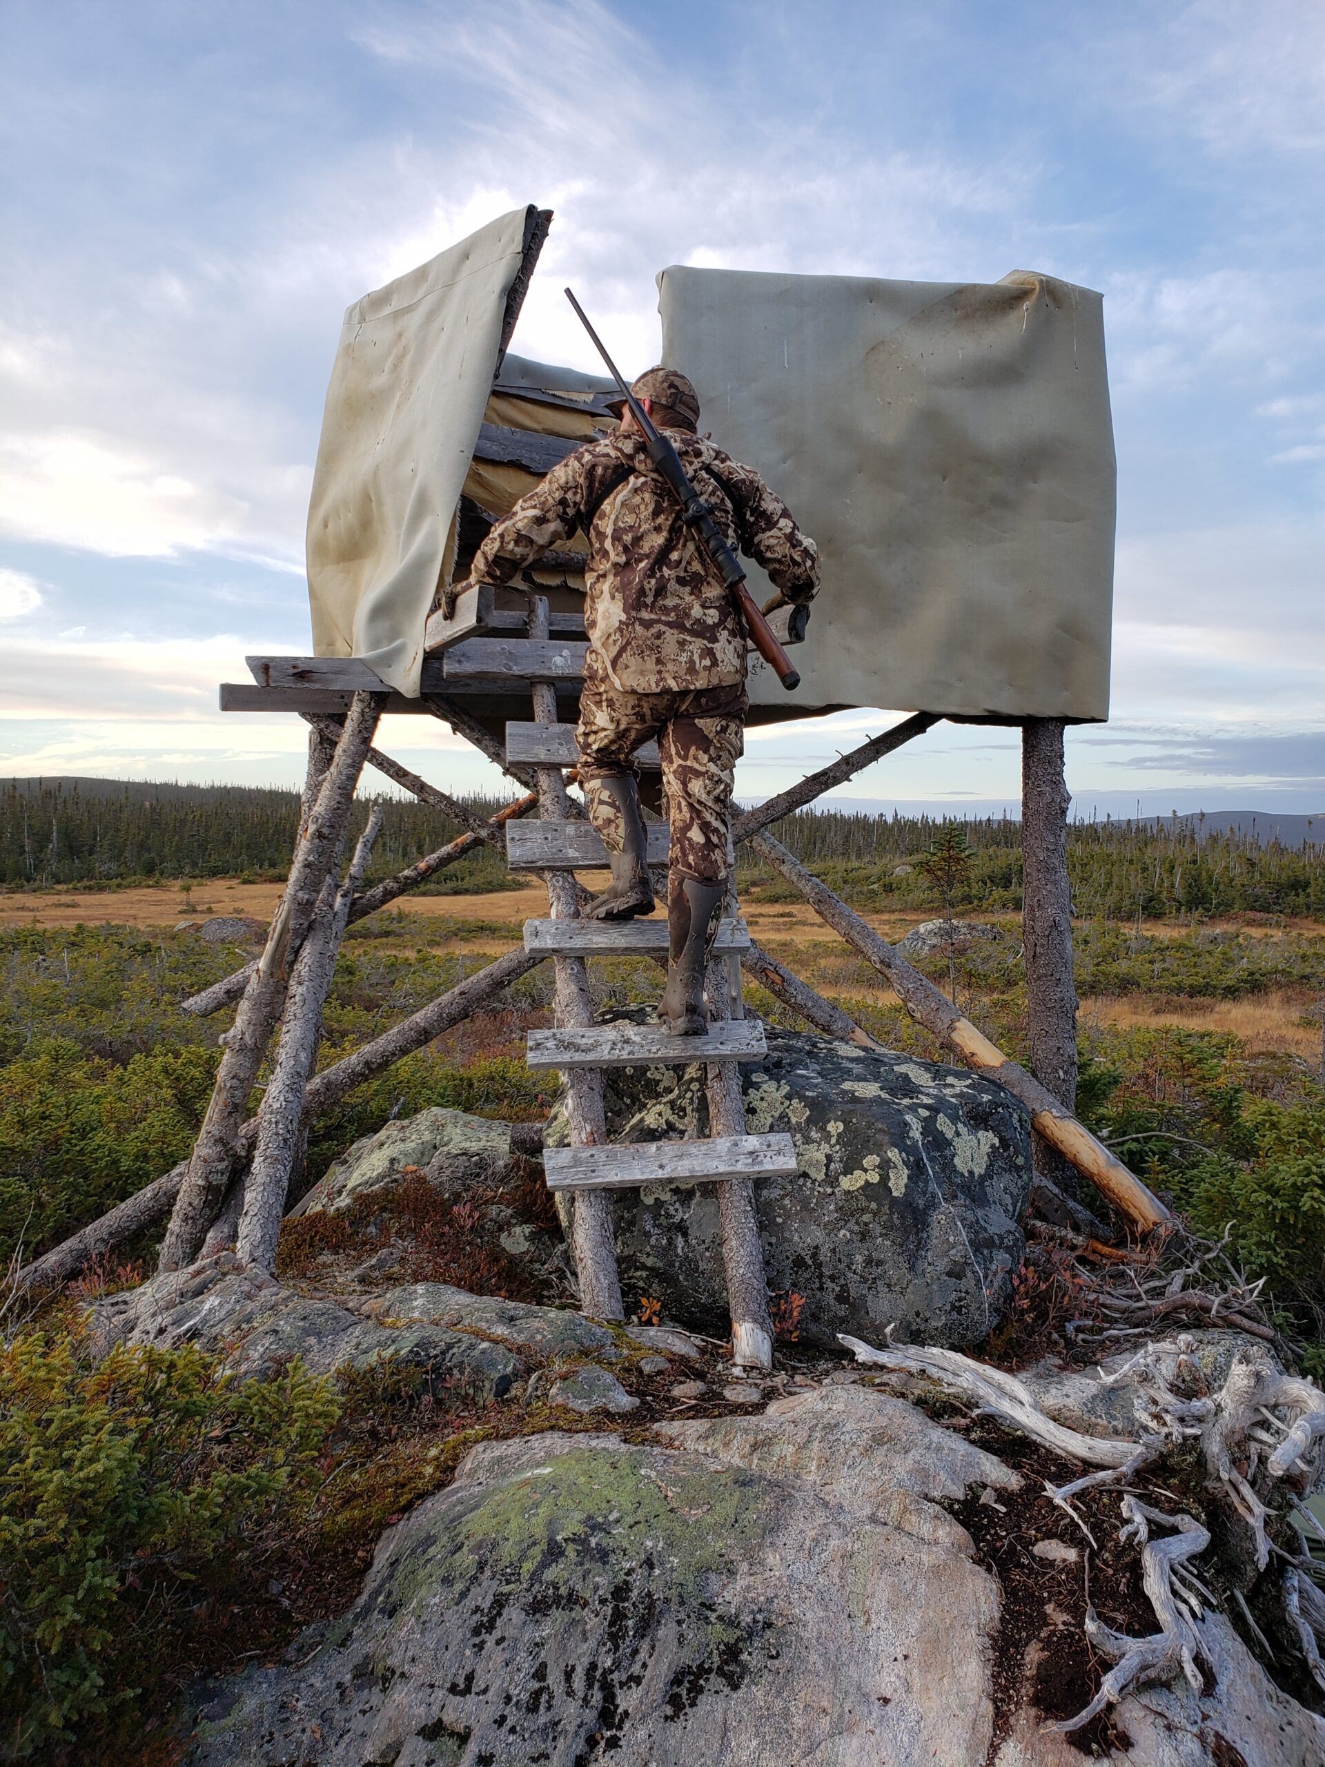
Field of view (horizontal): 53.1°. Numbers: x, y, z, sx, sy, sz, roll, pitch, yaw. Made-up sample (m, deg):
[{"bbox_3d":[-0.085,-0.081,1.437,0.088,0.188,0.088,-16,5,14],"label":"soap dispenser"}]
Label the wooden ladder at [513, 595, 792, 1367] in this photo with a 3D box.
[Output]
[{"bbox_3d":[-0.053,0.130,3.483,0.620,2.187,0.170,-7,-28,0],"label":"wooden ladder"}]

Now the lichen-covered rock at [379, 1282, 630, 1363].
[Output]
[{"bbox_3d":[-0.369,0.990,2.970,0.550,0.170,0.330,0,2,-6],"label":"lichen-covered rock"}]

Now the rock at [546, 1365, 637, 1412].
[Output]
[{"bbox_3d":[-0.147,1.065,2.800,0.190,0.100,0.150,0,2,0],"label":"rock"}]

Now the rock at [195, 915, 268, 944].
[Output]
[{"bbox_3d":[-8.126,0.884,25.000,1.350,0.650,1.100,0,2,-17],"label":"rock"}]

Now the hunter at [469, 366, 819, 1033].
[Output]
[{"bbox_3d":[-0.065,-0.510,3.520,0.940,1.770,0.720,0,2,-9],"label":"hunter"}]

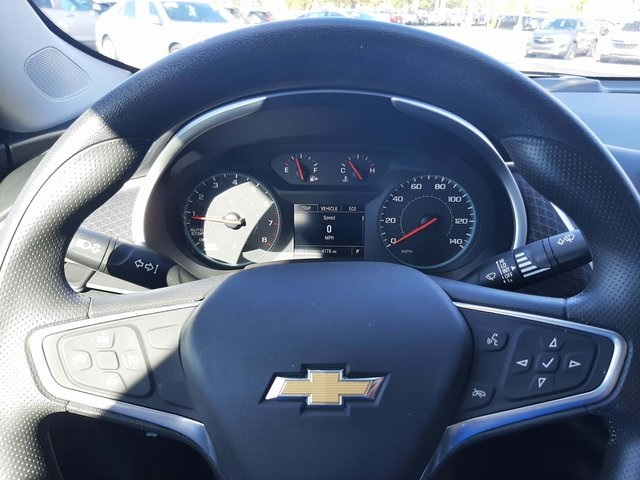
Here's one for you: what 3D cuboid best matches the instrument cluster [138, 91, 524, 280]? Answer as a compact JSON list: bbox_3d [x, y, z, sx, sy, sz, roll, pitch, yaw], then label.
[{"bbox_3d":[0.010,-0.051,0.460,0.365,0.180,0.100,0,7,2],"label":"instrument cluster"}]

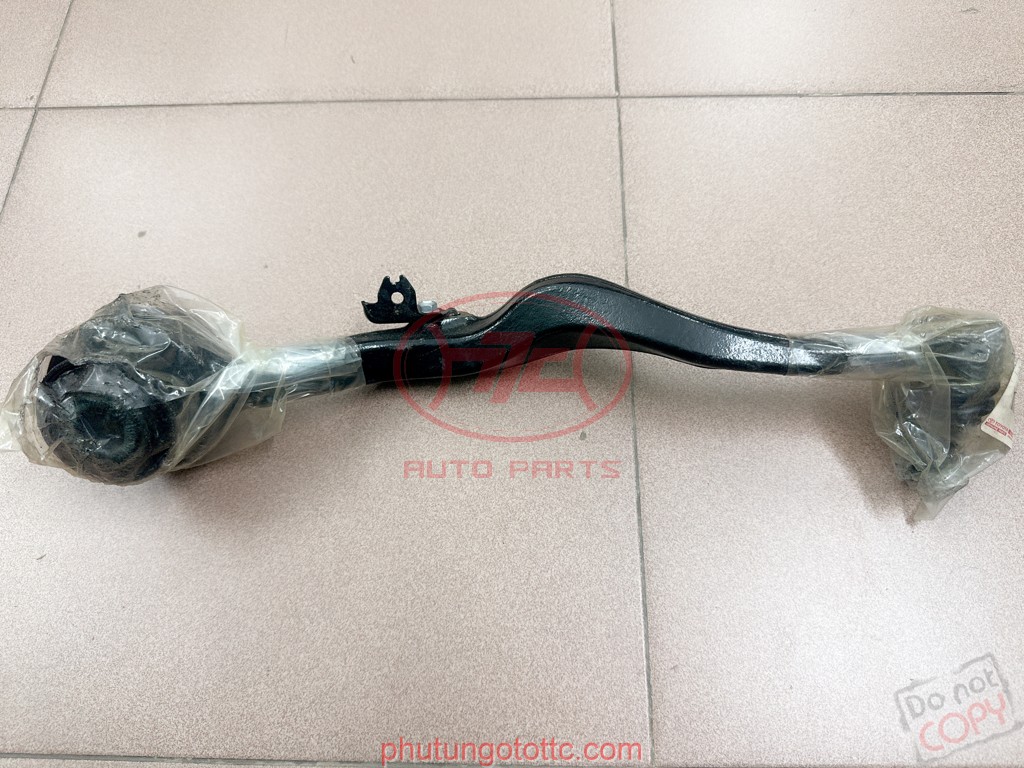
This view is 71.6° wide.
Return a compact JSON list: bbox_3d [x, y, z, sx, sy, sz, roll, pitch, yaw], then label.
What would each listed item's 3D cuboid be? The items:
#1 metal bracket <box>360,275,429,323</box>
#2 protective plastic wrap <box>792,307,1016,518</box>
[{"bbox_3d":[-0.063,-0.046,0.386,0.036,0.010,0.028,0,84,0],"label":"metal bracket"},{"bbox_3d":[0.201,0.014,0.368,0.109,0.064,0.092,-1,68,2],"label":"protective plastic wrap"}]

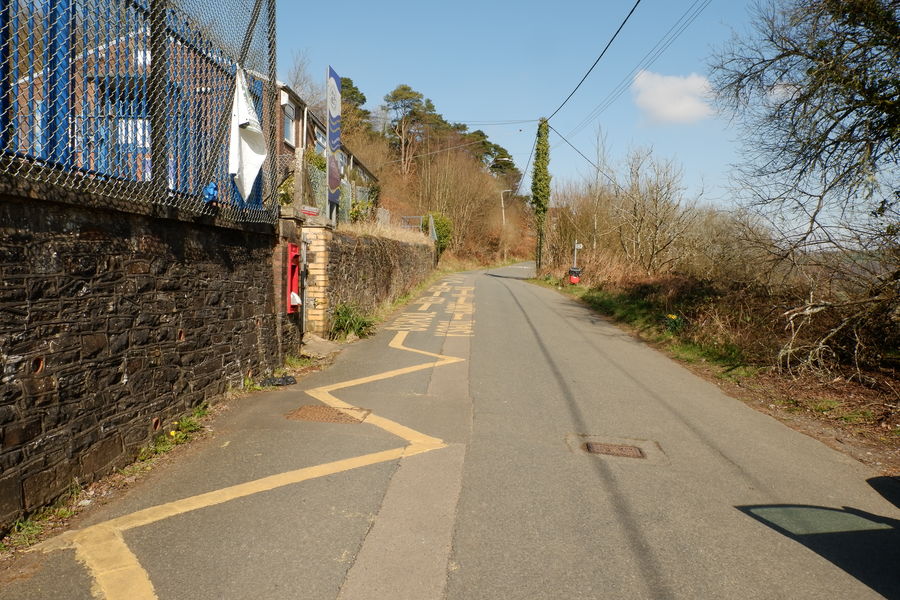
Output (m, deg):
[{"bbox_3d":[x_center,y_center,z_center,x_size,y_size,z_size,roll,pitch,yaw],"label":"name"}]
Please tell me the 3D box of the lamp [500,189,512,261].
[{"bbox_3d":[4.600,-6.170,49.000,1.050,5.900,0.300,3,3,30],"label":"lamp"}]

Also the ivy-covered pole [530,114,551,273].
[{"bbox_3d":[4.850,-5.500,32.000,1.000,8.200,1.000,1,3,-3],"label":"ivy-covered pole"}]

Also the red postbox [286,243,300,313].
[{"bbox_3d":[-1.890,-0.257,7.130,0.170,0.820,0.340,1,3,3],"label":"red postbox"}]

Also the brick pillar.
[{"bbox_3d":[-1.940,-0.275,8.750,0.340,1.620,0.380,1,3,3],"label":"brick pillar"}]

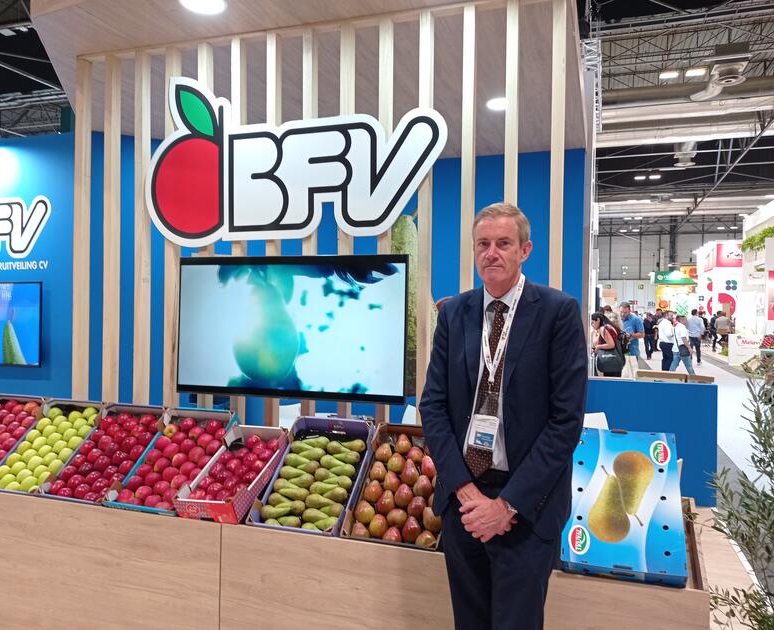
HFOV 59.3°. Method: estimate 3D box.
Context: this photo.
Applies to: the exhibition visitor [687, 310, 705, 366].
[{"bbox_3d":[9.430,0.672,20.800,0.530,1.730,0.420,1,1,23],"label":"exhibition visitor"}]

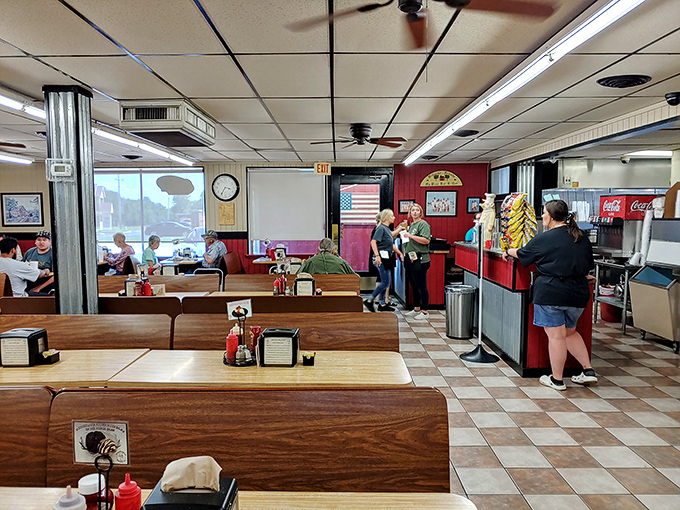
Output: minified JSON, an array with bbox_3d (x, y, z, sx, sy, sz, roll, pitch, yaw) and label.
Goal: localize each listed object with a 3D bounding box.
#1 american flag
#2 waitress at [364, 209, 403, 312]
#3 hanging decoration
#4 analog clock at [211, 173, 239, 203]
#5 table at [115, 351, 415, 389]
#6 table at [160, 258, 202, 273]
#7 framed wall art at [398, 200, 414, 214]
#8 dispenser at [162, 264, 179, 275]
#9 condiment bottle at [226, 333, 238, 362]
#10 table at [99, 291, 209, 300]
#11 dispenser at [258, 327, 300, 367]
[{"bbox_3d":[0.395,-0.900,9.357,0.780,0.650,0.030,0,5,0],"label":"american flag"},{"bbox_3d":[0.699,0.099,7.850,0.530,1.663,0.459,1,5,17],"label":"waitress"},{"bbox_3d":[1.913,-1.433,9.221,0.806,0.306,0.031,0,5,0],"label":"hanging decoration"},{"bbox_3d":[-2.135,-1.260,9.206,0.515,0.515,0.051,0,5,0],"label":"analog clock"},{"bbox_3d":[-0.370,0.944,2.571,1.440,0.755,0.560,0,5,0],"label":"table"},{"bbox_3d":[-2.520,0.455,8.220,0.720,0.755,1.100,0,5,0],"label":"table"},{"bbox_3d":[1.267,-0.898,9.261,0.316,0.262,0.031,0,5,0],"label":"framed wall art"},{"bbox_3d":[-2.106,0.209,6.096,0.189,0.194,0.153,0,5,0],"label":"dispenser"},{"bbox_3d":[-0.583,0.496,2.682,0.065,0.171,0.065,0,5,0],"label":"condiment bottle"},{"bbox_3d":[-2.112,0.796,4.782,1.489,0.765,0.612,0,5,0],"label":"table"},{"bbox_3d":[-0.332,0.516,2.733,0.192,0.173,0.155,0,5,0],"label":"dispenser"}]

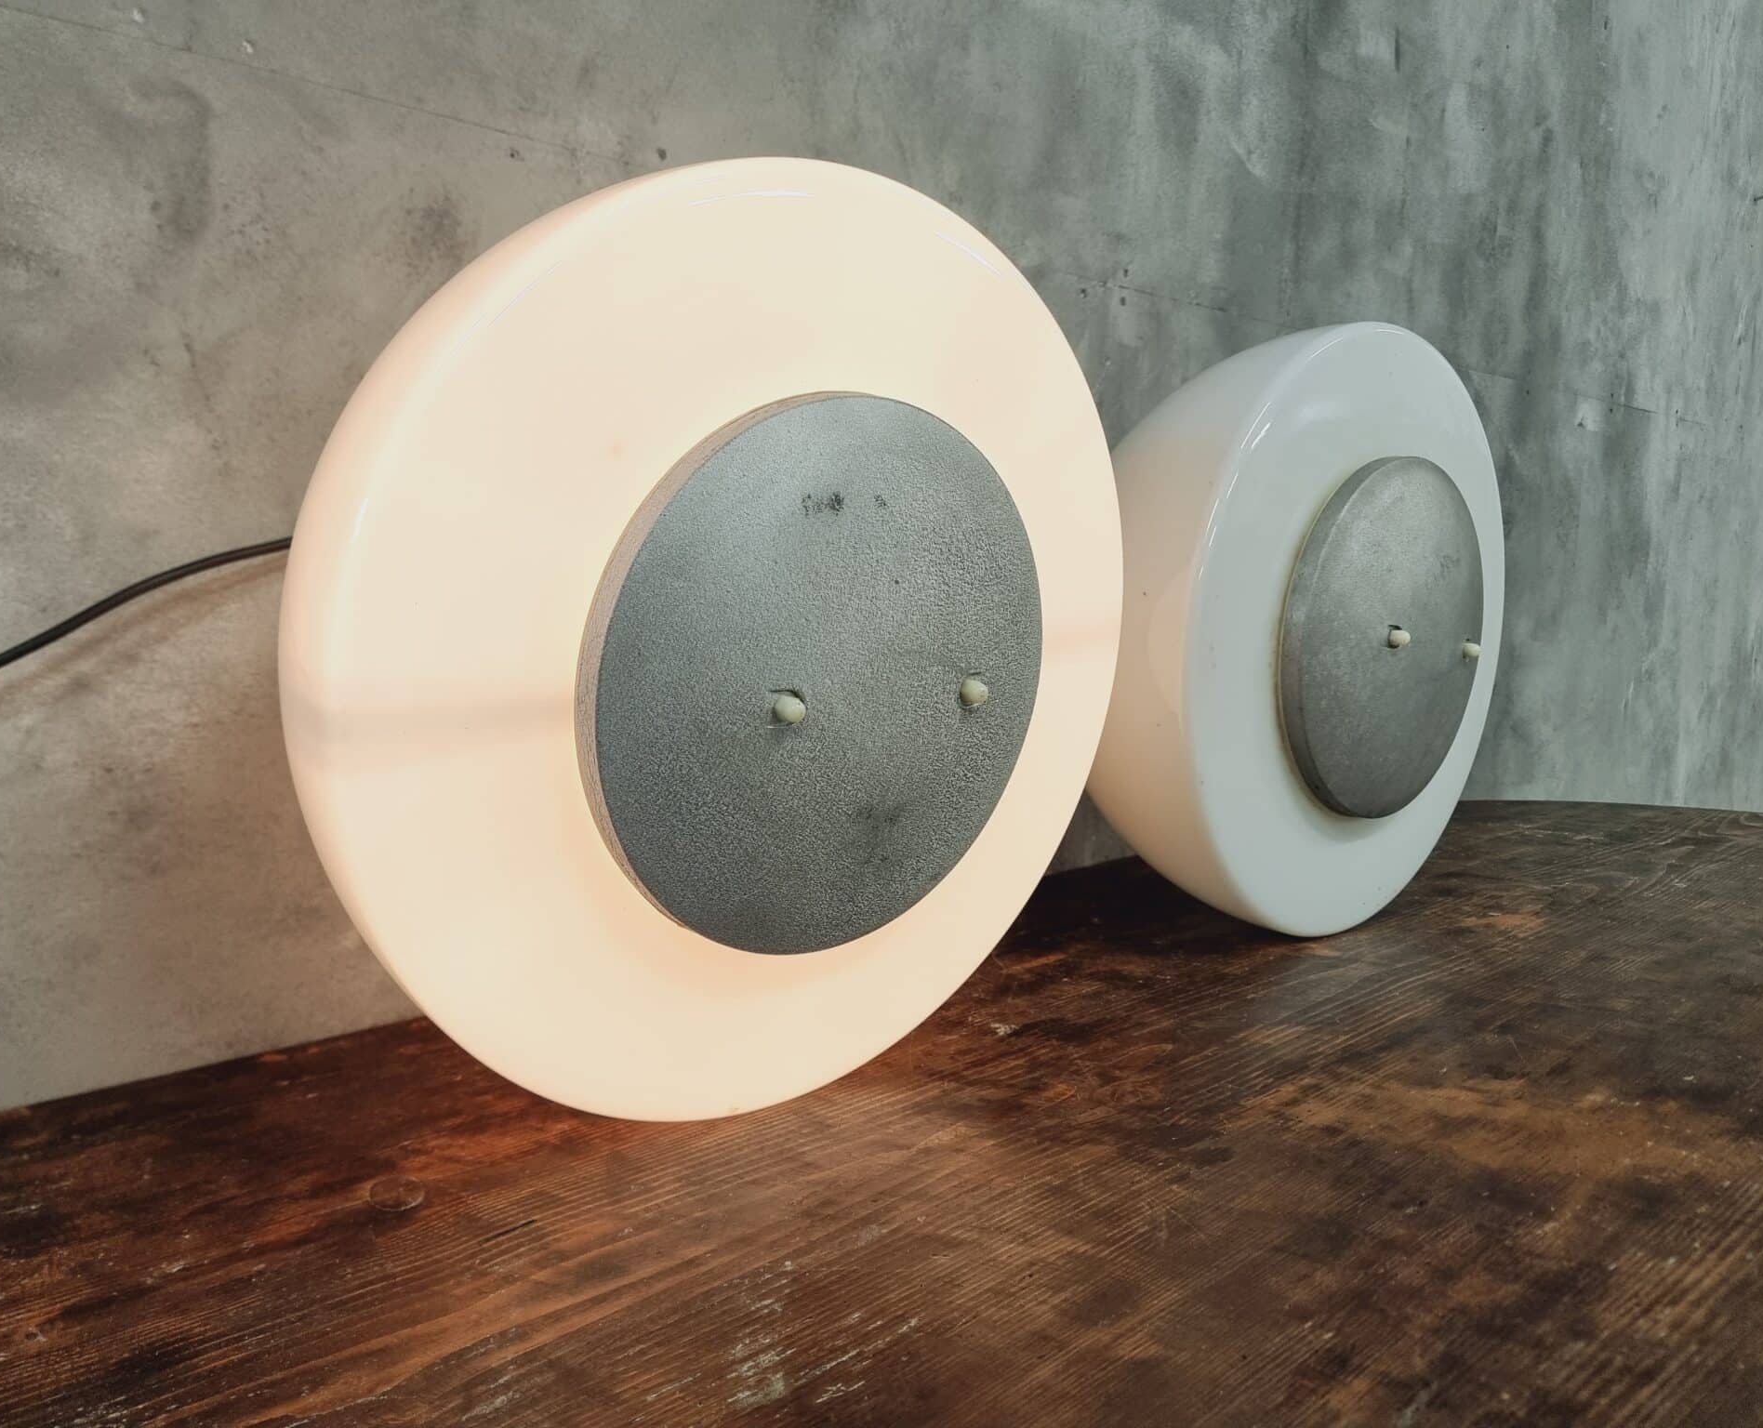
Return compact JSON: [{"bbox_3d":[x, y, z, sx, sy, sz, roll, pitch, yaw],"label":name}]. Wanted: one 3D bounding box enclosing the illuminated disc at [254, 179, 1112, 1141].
[{"bbox_3d":[-0.070,-0.031,0.560,0.370,0.370,0.187,-5,17,-41],"label":"illuminated disc"}]

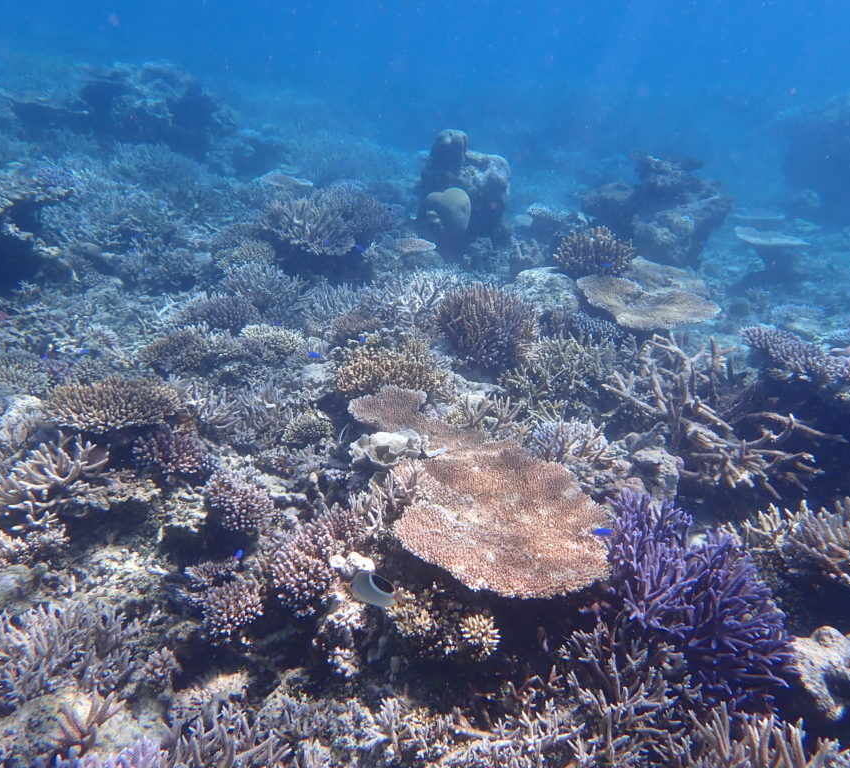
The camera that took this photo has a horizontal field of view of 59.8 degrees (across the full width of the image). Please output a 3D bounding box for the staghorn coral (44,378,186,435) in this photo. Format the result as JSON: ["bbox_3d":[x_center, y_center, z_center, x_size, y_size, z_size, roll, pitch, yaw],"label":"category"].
[{"bbox_3d":[-1.046,0.073,2.500,0.460,0.180,0.380,-11,27,-23],"label":"staghorn coral"}]

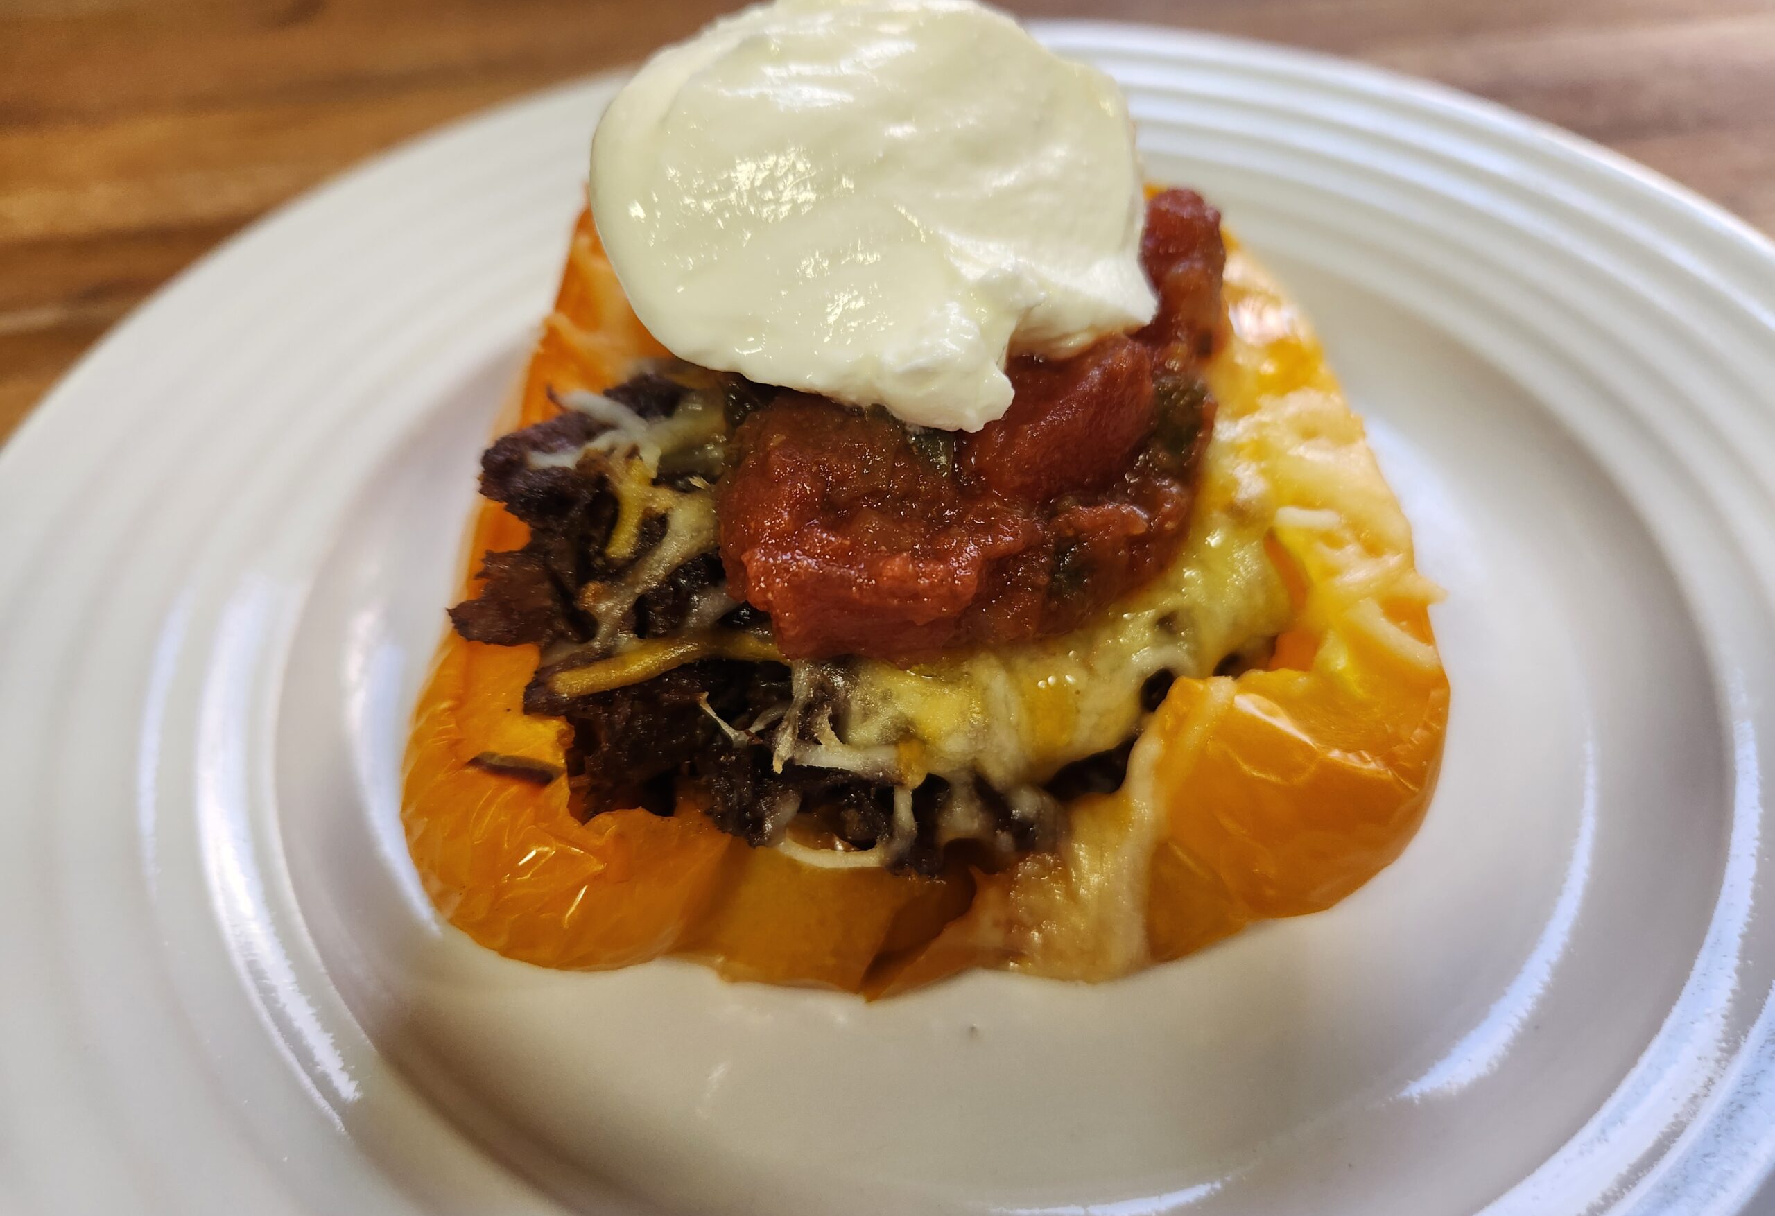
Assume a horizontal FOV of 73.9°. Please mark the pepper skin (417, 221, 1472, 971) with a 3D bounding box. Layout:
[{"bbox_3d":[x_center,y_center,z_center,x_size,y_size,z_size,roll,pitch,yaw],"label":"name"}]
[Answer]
[{"bbox_3d":[0.003,-0.007,0.131,0.095,0.039,0.097,-3,47,1],"label":"pepper skin"}]

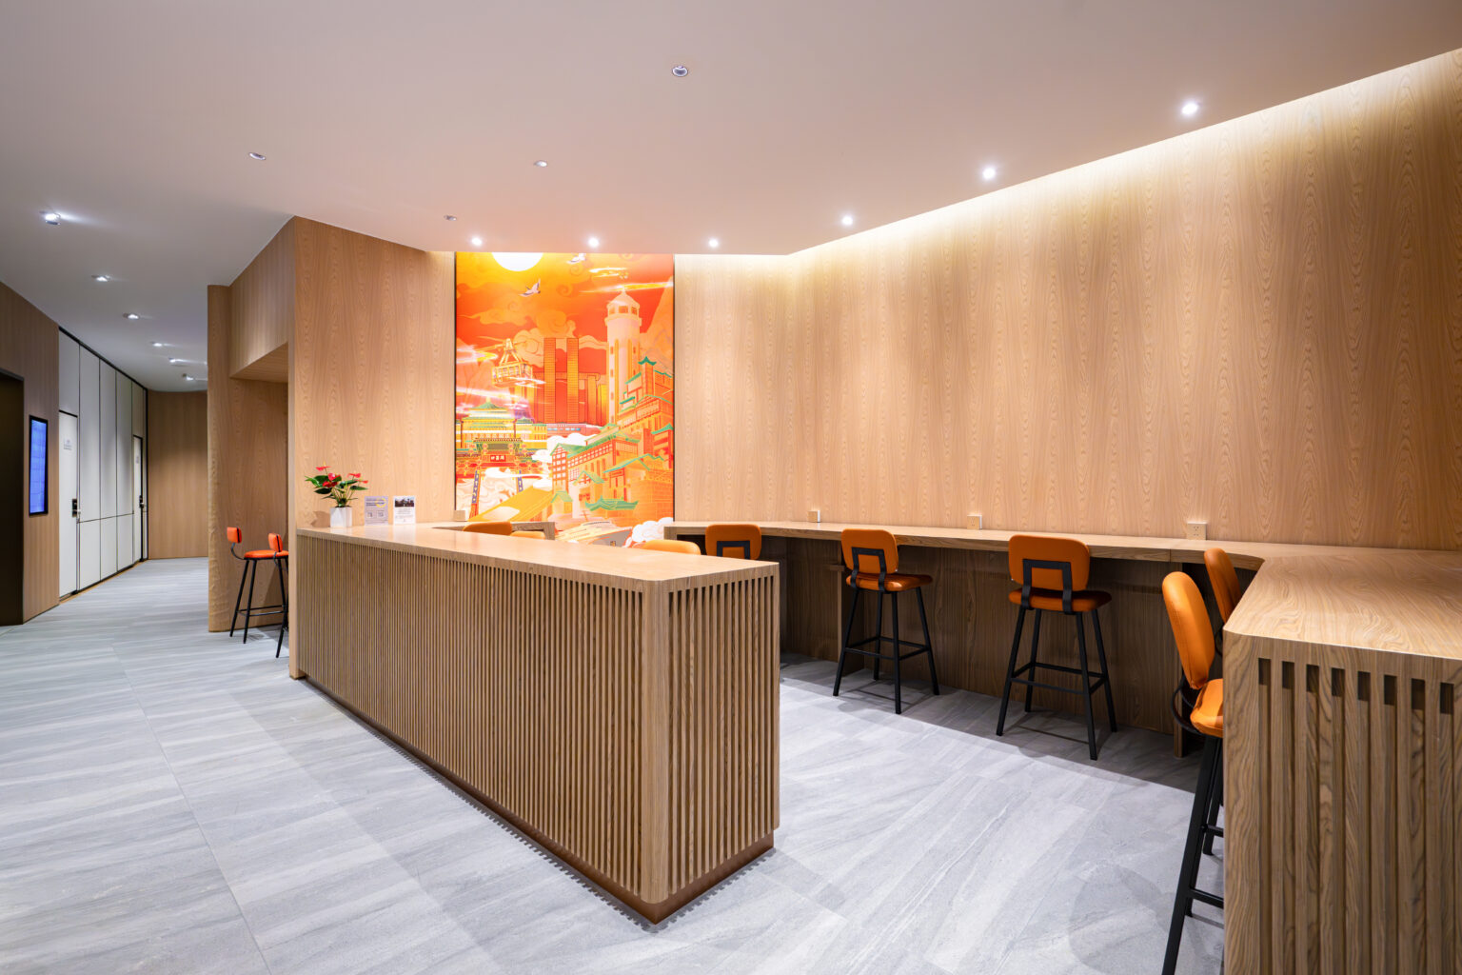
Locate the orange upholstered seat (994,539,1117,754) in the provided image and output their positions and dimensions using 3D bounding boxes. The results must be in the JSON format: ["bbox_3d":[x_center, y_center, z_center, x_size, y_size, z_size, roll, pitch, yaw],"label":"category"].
[{"bbox_3d":[1.751,0.787,3.265,0.460,1.055,0.495,0,0,43],"label":"orange upholstered seat"}]

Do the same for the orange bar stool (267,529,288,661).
[{"bbox_3d":[-3.239,0.836,4.724,0.420,0.970,0.500,0,0,40],"label":"orange bar stool"}]

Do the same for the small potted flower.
[{"bbox_3d":[-2.875,0.074,4.450,0.340,0.430,0.330,0,0,41],"label":"small potted flower"}]

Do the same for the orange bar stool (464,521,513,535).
[{"bbox_3d":[-1.961,0.792,4.700,0.495,1.055,0.460,0,0,41],"label":"orange bar stool"}]

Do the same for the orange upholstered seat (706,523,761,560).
[{"bbox_3d":[0.014,0.793,4.485,0.460,1.055,0.495,0,0,-4],"label":"orange upholstered seat"}]

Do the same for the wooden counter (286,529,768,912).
[{"bbox_3d":[-1.413,0.798,3.232,3.694,1.030,0.600,0,0,41],"label":"wooden counter"}]

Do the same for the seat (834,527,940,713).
[{"bbox_3d":[0.991,0.790,3.877,0.460,1.055,0.495,0,0,45],"label":"seat"}]

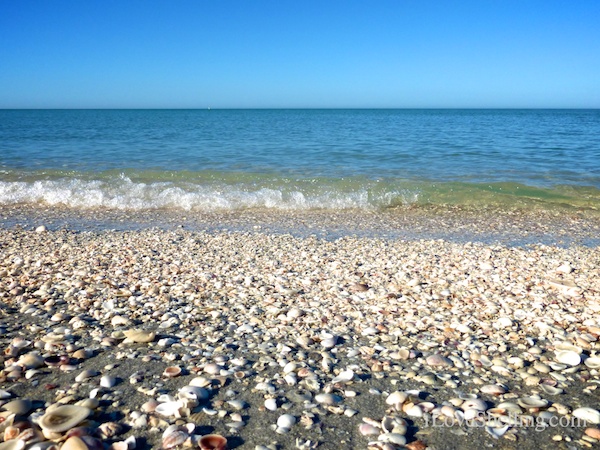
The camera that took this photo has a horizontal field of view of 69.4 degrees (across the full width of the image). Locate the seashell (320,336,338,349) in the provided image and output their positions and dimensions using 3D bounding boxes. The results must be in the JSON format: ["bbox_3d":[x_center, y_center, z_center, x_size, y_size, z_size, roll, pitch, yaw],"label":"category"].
[{"bbox_3d":[0.061,0.245,0.900,0.036,0.015,0.029,0,15,0],"label":"seashell"}]

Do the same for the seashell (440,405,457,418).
[{"bbox_3d":[0.235,0.295,0.684,0.023,0.009,0.018,7,16,24],"label":"seashell"}]

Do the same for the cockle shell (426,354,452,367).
[{"bbox_3d":[0.251,0.244,0.777,0.048,0.019,0.032,2,15,8],"label":"cockle shell"}]

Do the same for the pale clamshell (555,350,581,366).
[{"bbox_3d":[0.485,0.242,0.785,0.048,0.019,0.043,4,15,14],"label":"pale clamshell"}]

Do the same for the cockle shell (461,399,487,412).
[{"bbox_3d":[0.279,0.290,0.696,0.039,0.015,0.030,1,15,5],"label":"cockle shell"}]

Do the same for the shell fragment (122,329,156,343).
[{"bbox_3d":[-0.344,0.237,0.927,0.074,0.022,0.044,2,15,8],"label":"shell fragment"}]

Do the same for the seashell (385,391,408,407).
[{"bbox_3d":[0.152,0.272,0.678,0.033,0.016,0.030,-3,15,-10],"label":"seashell"}]

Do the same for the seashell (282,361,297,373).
[{"bbox_3d":[-0.019,0.266,0.815,0.027,0.011,0.020,-8,17,-29],"label":"seashell"}]

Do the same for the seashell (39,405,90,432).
[{"bbox_3d":[-0.350,0.288,0.646,0.067,0.020,0.046,-8,17,-27],"label":"seashell"}]

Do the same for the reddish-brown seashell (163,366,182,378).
[{"bbox_3d":[-0.234,0.272,0.796,0.034,0.012,0.027,-2,15,-8],"label":"reddish-brown seashell"}]

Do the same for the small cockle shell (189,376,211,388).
[{"bbox_3d":[-0.175,0.277,0.759,0.033,0.012,0.024,-3,15,-10],"label":"small cockle shell"}]

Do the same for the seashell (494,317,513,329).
[{"bbox_3d":[0.430,0.207,0.915,0.037,0.018,0.033,0,15,0],"label":"seashell"}]

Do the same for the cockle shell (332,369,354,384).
[{"bbox_3d":[0.078,0.273,0.779,0.043,0.016,0.028,-7,16,-24],"label":"cockle shell"}]

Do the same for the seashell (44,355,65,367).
[{"bbox_3d":[-0.477,0.263,0.838,0.032,0.011,0.024,0,15,0],"label":"seashell"}]

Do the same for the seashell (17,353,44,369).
[{"bbox_3d":[-0.484,0.243,0.776,0.052,0.021,0.047,-1,15,-5],"label":"seashell"}]

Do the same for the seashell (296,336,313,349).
[{"bbox_3d":[0.010,0.227,0.845,0.031,0.016,0.028,4,15,14],"label":"seashell"}]

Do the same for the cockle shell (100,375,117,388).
[{"bbox_3d":[-0.320,0.261,0.724,0.026,0.013,0.023,0,15,0],"label":"cockle shell"}]

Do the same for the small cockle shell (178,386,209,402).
[{"bbox_3d":[-0.169,0.268,0.688,0.048,0.019,0.031,3,15,12],"label":"small cockle shell"}]

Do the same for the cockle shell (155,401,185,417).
[{"bbox_3d":[-0.195,0.277,0.653,0.045,0.018,0.033,0,15,0],"label":"cockle shell"}]

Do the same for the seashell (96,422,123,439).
[{"bbox_3d":[-0.282,0.305,0.642,0.033,0.014,0.026,-3,15,-10],"label":"seashell"}]

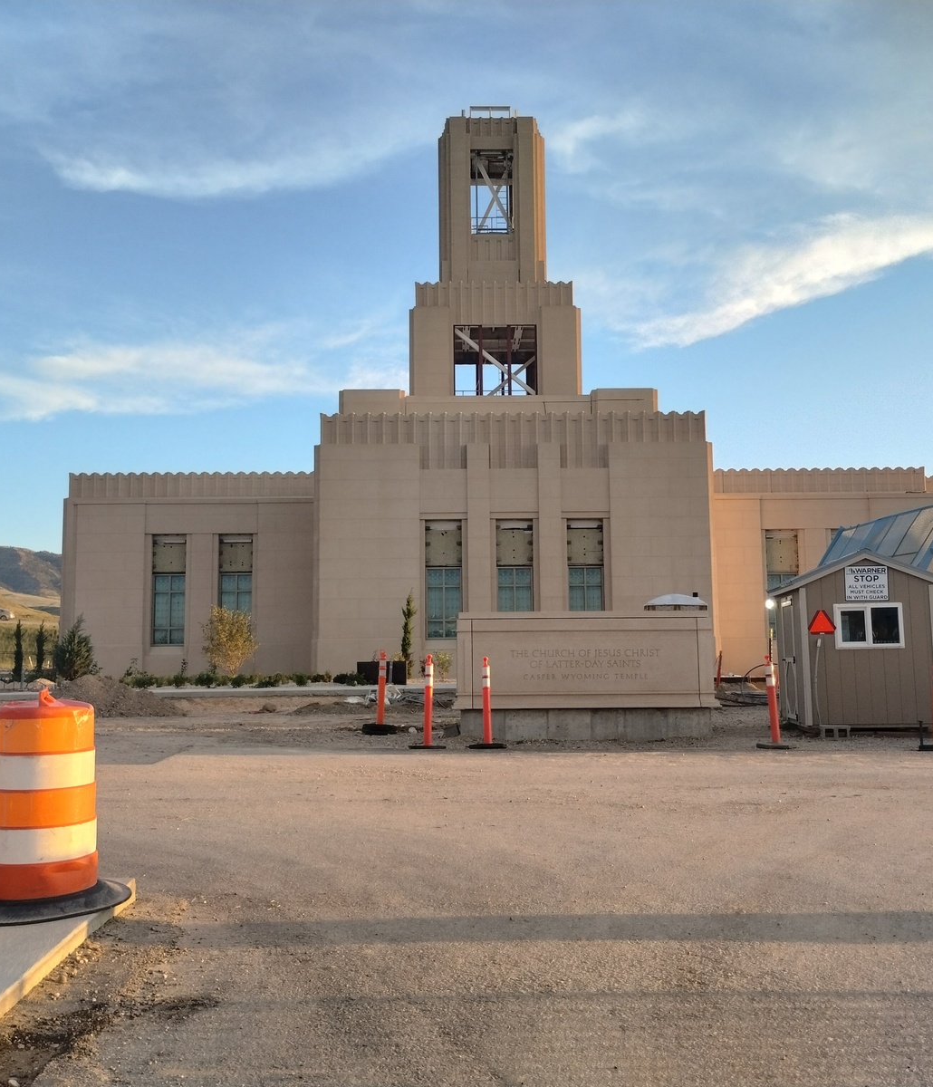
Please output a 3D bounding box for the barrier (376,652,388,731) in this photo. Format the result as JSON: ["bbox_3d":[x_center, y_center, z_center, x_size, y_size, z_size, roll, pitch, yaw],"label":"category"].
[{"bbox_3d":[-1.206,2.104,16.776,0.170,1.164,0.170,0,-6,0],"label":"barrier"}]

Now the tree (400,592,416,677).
[{"bbox_3d":[-1.678,2.644,33.618,0.503,2.538,0.500,-1,-6,0],"label":"tree"}]

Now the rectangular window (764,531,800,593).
[{"bbox_3d":[12.631,1.680,46.999,1.355,4.476,0.300,0,-6,0],"label":"rectangular window"}]

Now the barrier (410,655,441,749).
[{"bbox_3d":[-0.458,1.938,14.380,0.410,1.141,0.410,0,-6,0],"label":"barrier"}]

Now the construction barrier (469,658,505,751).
[{"bbox_3d":[0.241,1.838,13.529,0.418,1.049,0.420,-1,-6,0],"label":"construction barrier"}]

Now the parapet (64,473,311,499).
[{"bbox_3d":[-11.100,-2.317,47.410,9.873,1.102,0.500,0,-6,0],"label":"parapet"}]

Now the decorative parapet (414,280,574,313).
[{"bbox_3d":[1.277,-10.838,56.071,7.186,1.515,6.500,0,-6,0],"label":"decorative parapet"}]

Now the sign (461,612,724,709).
[{"bbox_3d":[1.646,1.639,16.367,3.615,1.337,0.700,0,-6,0],"label":"sign"}]

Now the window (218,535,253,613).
[{"bbox_3d":[-9.264,1.895,46.997,1.401,4.452,0.300,0,-6,0],"label":"window"}]

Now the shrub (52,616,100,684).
[{"bbox_3d":[-11.726,3.125,35.083,1.354,2.022,1.350,-1,-6,0],"label":"shrub"}]

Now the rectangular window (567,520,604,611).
[{"bbox_3d":[4.435,1.316,43.525,1.381,4.377,0.300,0,-6,0],"label":"rectangular window"}]

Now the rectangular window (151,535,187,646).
[{"bbox_3d":[-11.930,1.895,46.999,1.401,4.453,0.300,0,-6,0],"label":"rectangular window"}]

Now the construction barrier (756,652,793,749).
[{"bbox_3d":[3.725,1.928,14.277,0.430,1.126,0.430,0,-6,0],"label":"construction barrier"}]

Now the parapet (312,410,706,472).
[{"bbox_3d":[1.443,-3.175,36.642,11.933,1.839,0.500,-1,-6,0],"label":"parapet"}]

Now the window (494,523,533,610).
[{"bbox_3d":[1.491,1.105,36.155,1.149,3.658,0.250,-1,-6,0],"label":"window"}]

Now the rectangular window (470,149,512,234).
[{"bbox_3d":[1.127,-15.497,51.680,1.876,3.912,0.350,-1,-6,0],"label":"rectangular window"}]

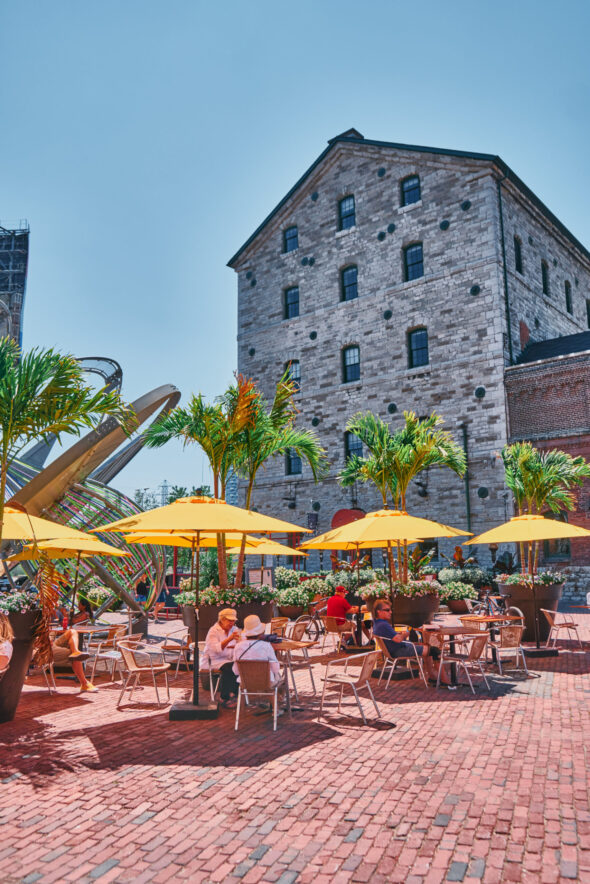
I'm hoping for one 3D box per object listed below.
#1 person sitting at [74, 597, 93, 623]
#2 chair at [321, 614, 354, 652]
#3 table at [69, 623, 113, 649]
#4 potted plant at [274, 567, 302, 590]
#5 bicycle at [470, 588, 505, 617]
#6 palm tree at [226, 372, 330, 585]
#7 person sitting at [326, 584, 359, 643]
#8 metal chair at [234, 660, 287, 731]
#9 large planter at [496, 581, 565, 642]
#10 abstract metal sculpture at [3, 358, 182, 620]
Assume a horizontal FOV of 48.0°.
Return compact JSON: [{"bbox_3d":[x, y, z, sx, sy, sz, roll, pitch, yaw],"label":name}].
[{"bbox_3d":[-3.498,3.153,10.817,0.800,1.170,0.520,8,-14,-41],"label":"person sitting"},{"bbox_3d":[0.829,3.711,12.944,0.560,0.750,0.580,-10,-14,43],"label":"chair"},{"bbox_3d":[-3.343,3.328,10.475,0.800,0.735,0.800,-2,-10,7],"label":"table"},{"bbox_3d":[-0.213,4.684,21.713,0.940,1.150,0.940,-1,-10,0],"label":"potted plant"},{"bbox_3d":[4.374,3.693,14.370,0.580,1.050,1.700,3,-10,-21],"label":"bicycle"},{"bbox_3d":[-0.262,0.584,10.402,1.650,3.500,1.650,-1,-11,0],"label":"palm tree"},{"bbox_3d":[1.002,3.763,14.124,0.520,1.330,0.720,-12,-15,43],"label":"person sitting"},{"bbox_3d":[-0.388,2.760,7.404,0.550,0.740,0.570,-2,-10,7],"label":"metal chair"},{"bbox_3d":[5.443,3.942,15.355,1.500,1.320,1.500,-5,-12,17],"label":"large planter"},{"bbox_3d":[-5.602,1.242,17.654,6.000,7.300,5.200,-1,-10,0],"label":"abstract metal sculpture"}]

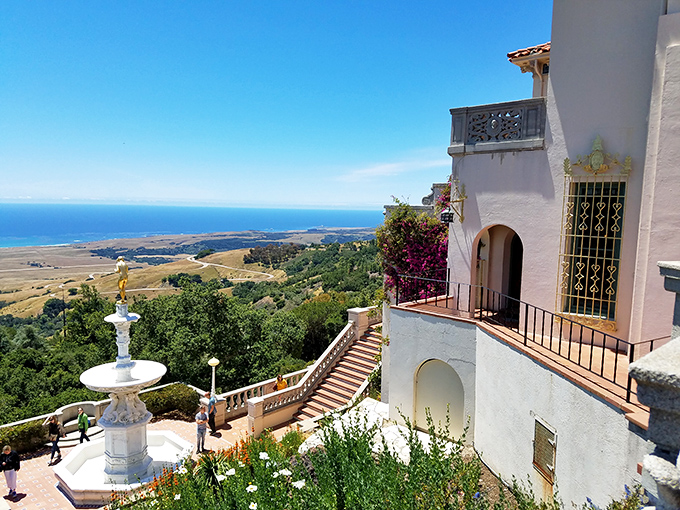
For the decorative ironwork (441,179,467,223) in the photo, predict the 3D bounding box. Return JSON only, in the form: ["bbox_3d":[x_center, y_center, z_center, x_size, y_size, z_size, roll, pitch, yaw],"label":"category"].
[{"bbox_3d":[2.798,-1.330,12.473,0.345,1.093,0.978,6,8,41],"label":"decorative ironwork"}]

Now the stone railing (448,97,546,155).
[{"bbox_3d":[3.710,-2.995,12.140,2.372,1.110,0.350,6,8,41],"label":"stone railing"}]

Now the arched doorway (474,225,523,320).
[{"bbox_3d":[3.913,0.511,12.513,1.284,2.524,0.450,6,8,41],"label":"arched doorway"}]

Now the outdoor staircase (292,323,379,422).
[{"bbox_3d":[0.807,5.328,22.381,2.700,3.200,5.300,6,8,41],"label":"outdoor staircase"}]

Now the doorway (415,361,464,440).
[{"bbox_3d":[2.166,3.071,11.027,1.226,1.677,0.220,6,8,41],"label":"doorway"}]

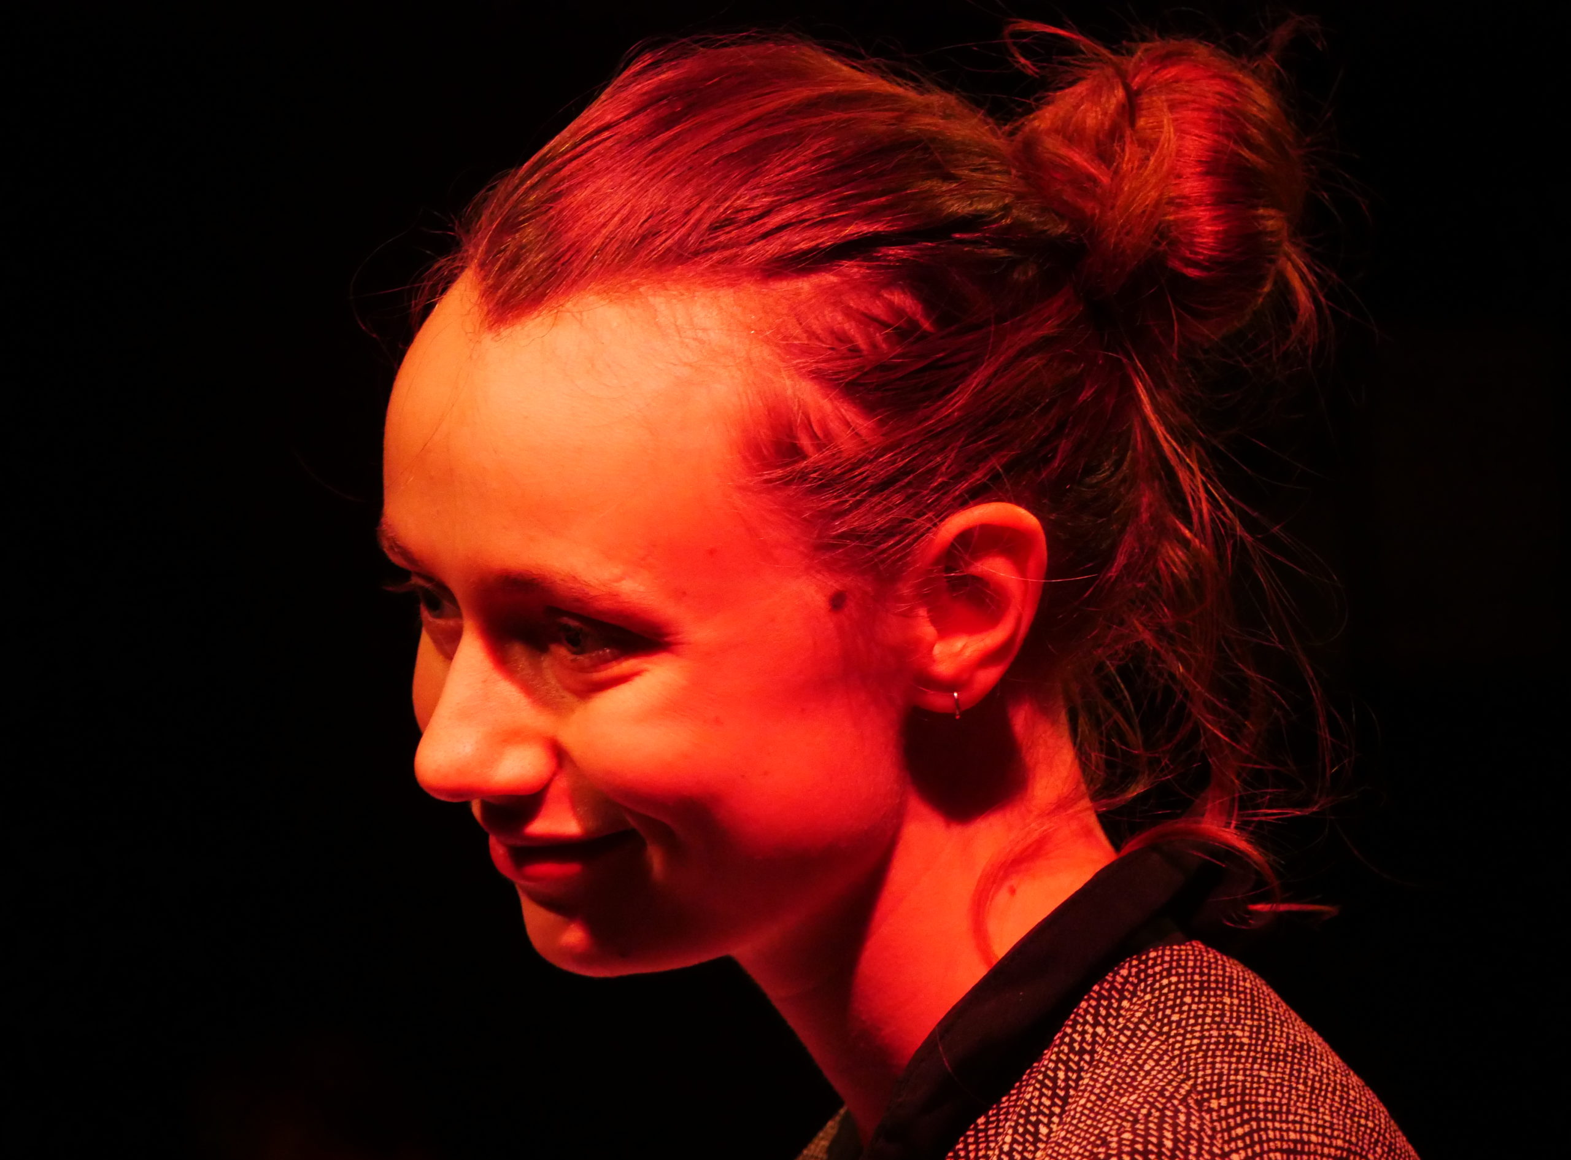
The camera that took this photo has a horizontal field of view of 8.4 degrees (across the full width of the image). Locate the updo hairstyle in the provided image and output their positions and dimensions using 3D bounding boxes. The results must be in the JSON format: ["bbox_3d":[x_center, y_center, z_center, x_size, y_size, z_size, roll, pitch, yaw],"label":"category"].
[{"bbox_3d":[0.033,-0.029,2.930,0.285,0.255,0.170,-11,14,-36],"label":"updo hairstyle"}]

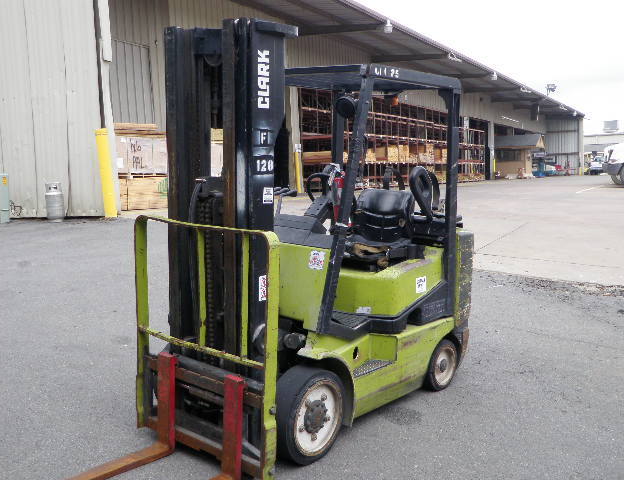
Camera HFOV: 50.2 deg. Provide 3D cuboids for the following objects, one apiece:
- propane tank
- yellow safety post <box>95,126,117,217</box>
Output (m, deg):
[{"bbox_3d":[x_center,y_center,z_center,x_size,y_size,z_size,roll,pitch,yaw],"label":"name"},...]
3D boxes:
[{"bbox_3d":[-4.410,-0.642,11.400,0.310,0.675,0.310,1,6,29],"label":"propane tank"},{"bbox_3d":[-3.581,-1.168,11.600,0.217,1.540,0.217,-1,6,29],"label":"yellow safety post"}]

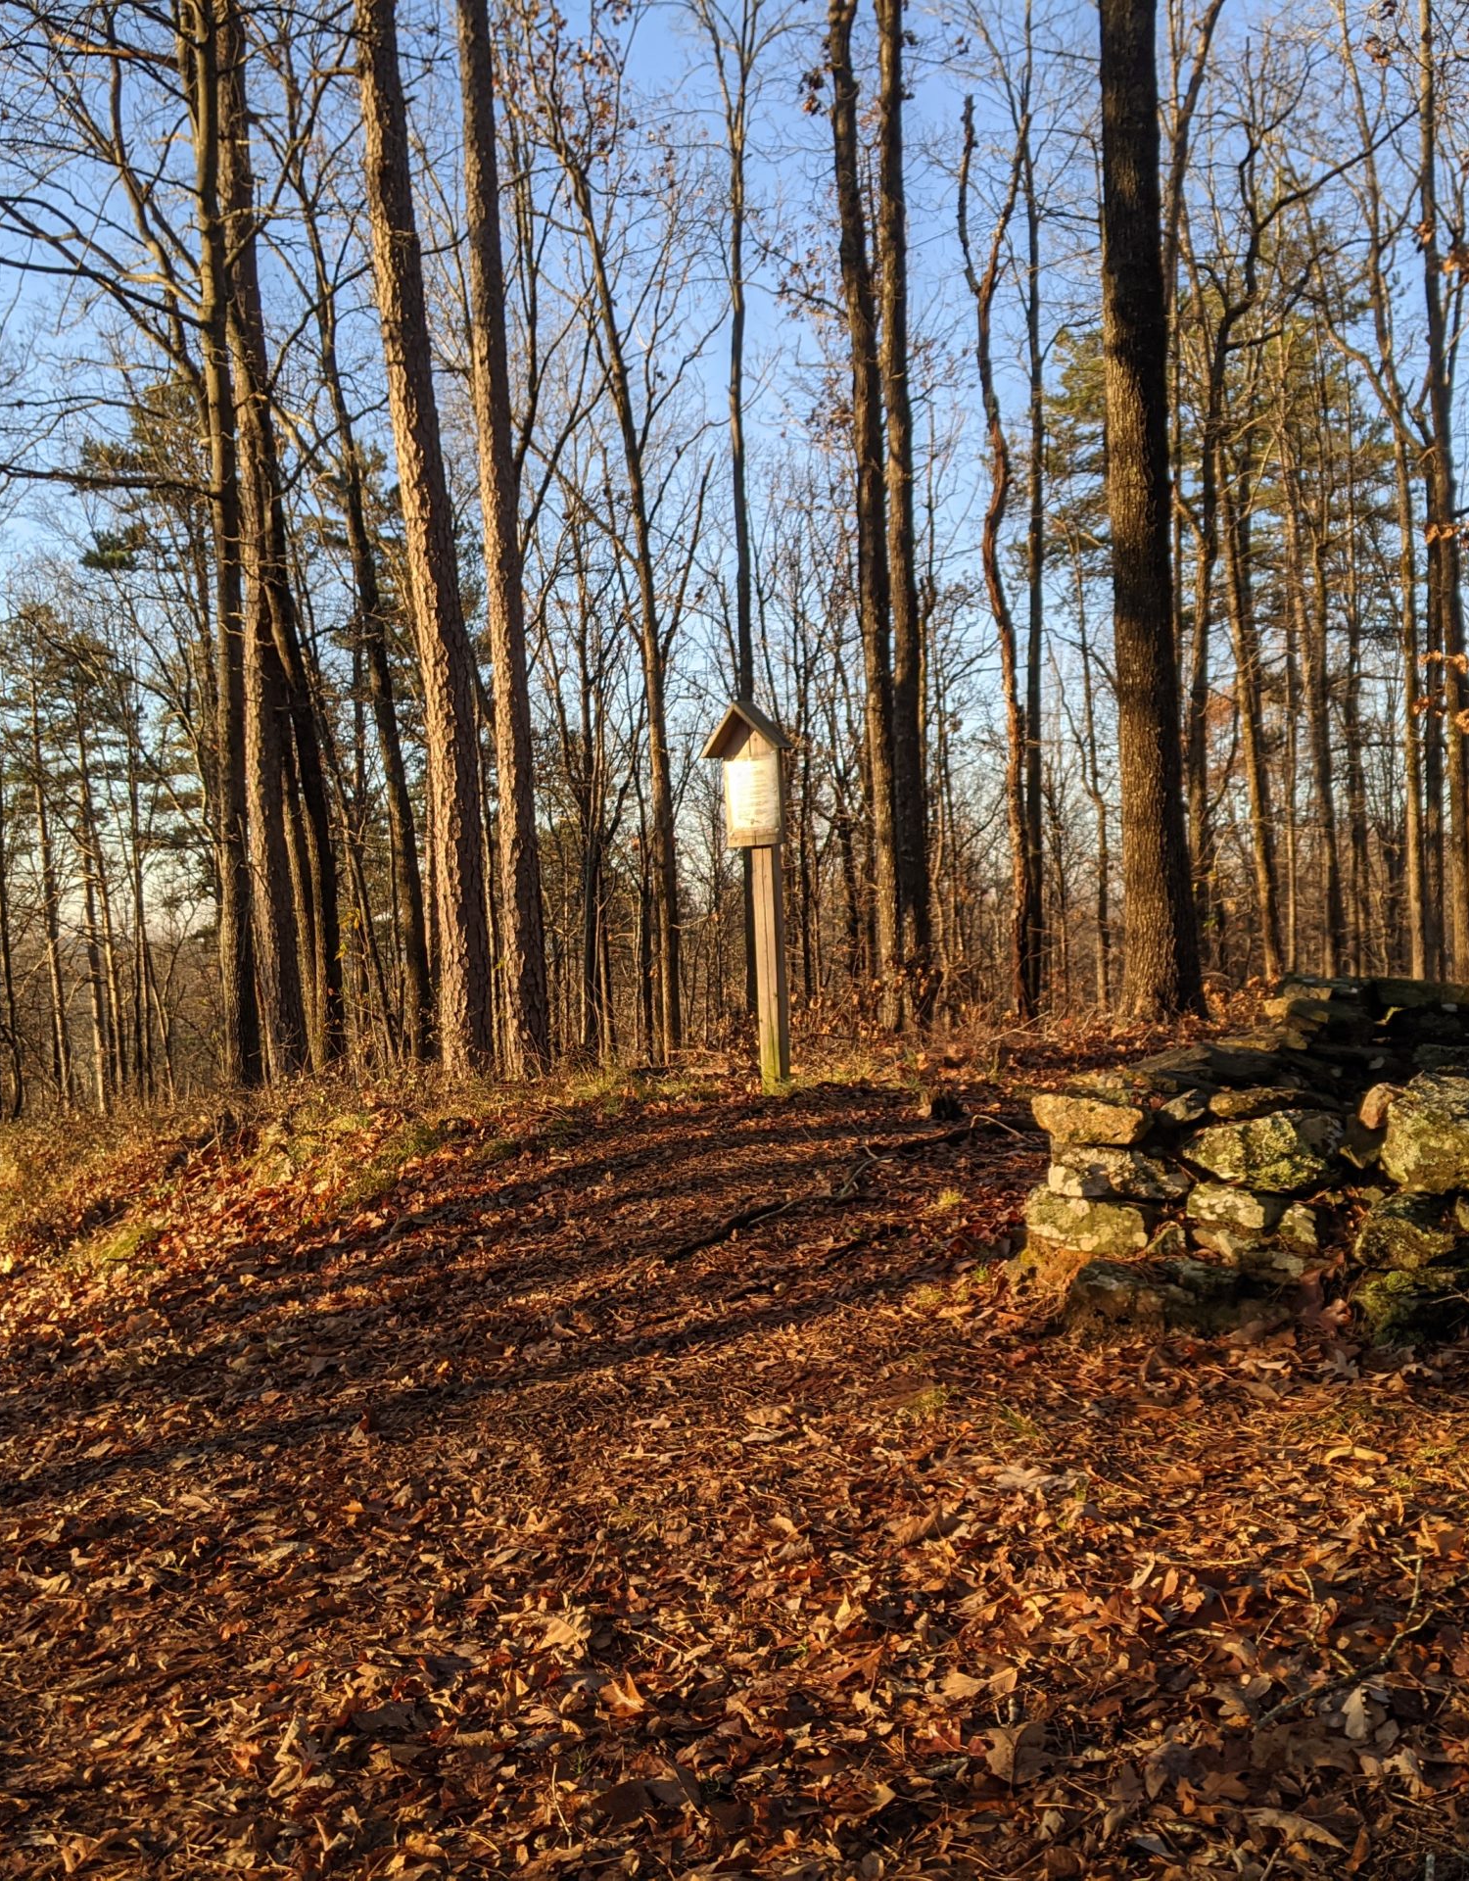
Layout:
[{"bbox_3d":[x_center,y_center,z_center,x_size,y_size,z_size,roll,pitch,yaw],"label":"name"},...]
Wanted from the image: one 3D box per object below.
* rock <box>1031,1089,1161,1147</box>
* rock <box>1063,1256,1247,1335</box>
[{"bbox_3d":[0.973,0.479,5.250,0.340,0.147,0.270,-2,1,5],"label":"rock"},{"bbox_3d":[1.085,0.916,5.050,0.458,0.200,0.300,-2,1,5],"label":"rock"}]

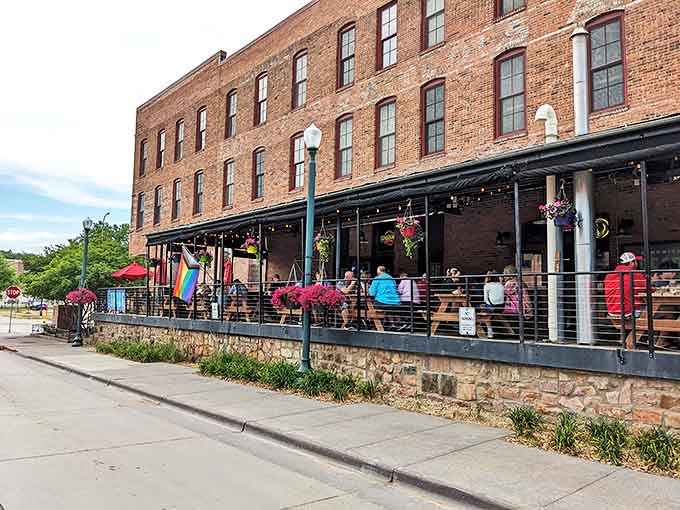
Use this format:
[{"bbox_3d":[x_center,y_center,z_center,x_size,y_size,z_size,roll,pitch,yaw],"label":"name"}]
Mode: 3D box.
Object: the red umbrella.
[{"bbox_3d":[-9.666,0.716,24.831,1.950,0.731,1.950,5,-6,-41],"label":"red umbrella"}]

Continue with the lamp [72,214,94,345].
[{"bbox_3d":[-10.996,1.122,22.692,0.385,5.497,0.385,7,-8,-41],"label":"lamp"}]

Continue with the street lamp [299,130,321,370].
[{"bbox_3d":[-0.665,-0.112,11.416,0.385,5.578,0.385,2,-5,0],"label":"street lamp"}]

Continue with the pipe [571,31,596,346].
[{"bbox_3d":[3.672,-1.104,8.021,0.290,4.852,0.290,5,-6,-41],"label":"pipe"}]

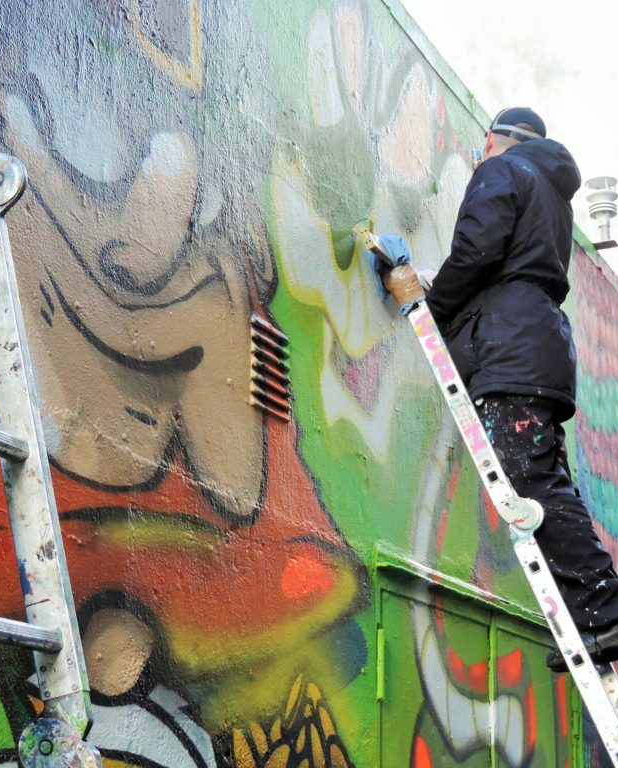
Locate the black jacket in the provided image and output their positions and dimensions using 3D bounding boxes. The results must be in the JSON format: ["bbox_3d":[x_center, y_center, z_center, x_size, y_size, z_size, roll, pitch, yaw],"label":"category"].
[{"bbox_3d":[0.600,-0.303,5.275,0.500,0.860,0.550,-11,-18,37],"label":"black jacket"}]

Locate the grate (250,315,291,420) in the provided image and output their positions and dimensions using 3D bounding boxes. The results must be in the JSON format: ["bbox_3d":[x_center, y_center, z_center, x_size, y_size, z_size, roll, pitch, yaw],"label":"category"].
[{"bbox_3d":[-0.100,-0.041,4.645,0.028,0.240,0.220,-6,-15,22],"label":"grate"}]

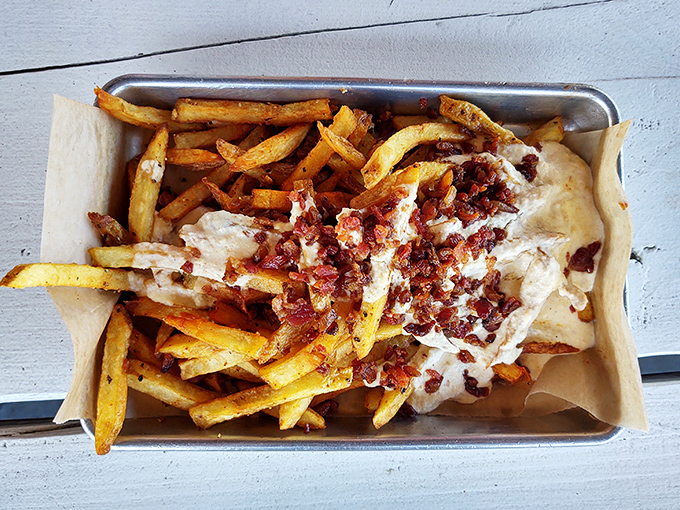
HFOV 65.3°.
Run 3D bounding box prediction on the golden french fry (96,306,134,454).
[{"bbox_3d":[-0.098,0.053,0.231,0.011,0.011,0.062,0,75,-3],"label":"golden french fry"}]

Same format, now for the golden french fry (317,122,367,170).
[{"bbox_3d":[0.001,-0.051,0.244,0.029,0.008,0.007,42,86,-6],"label":"golden french fry"}]

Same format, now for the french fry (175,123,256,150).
[{"bbox_3d":[-0.059,-0.058,0.252,0.041,0.009,0.008,-9,87,-2],"label":"french fry"}]

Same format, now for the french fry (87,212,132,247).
[{"bbox_3d":[-0.104,-0.011,0.242,0.023,0.009,0.009,41,86,-20],"label":"french fry"}]

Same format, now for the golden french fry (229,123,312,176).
[{"bbox_3d":[-0.031,-0.049,0.245,0.042,0.009,0.010,-32,89,-6],"label":"golden french fry"}]

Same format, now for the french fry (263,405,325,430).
[{"bbox_3d":[-0.023,0.073,0.245,0.034,0.008,0.008,16,86,3],"label":"french fry"}]

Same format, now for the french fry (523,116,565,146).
[{"bbox_3d":[0.097,-0.057,0.259,0.026,0.010,0.011,-25,88,8],"label":"french fry"}]

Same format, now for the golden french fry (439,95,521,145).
[{"bbox_3d":[0.068,-0.063,0.254,0.047,0.009,0.009,23,86,-10],"label":"golden french fry"}]

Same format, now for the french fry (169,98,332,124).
[{"bbox_3d":[-0.040,-0.067,0.247,0.073,0.010,0.010,-1,87,-2],"label":"french fry"}]

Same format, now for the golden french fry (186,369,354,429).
[{"bbox_3d":[-0.030,0.064,0.236,0.073,0.011,0.011,-16,87,1],"label":"golden french fry"}]

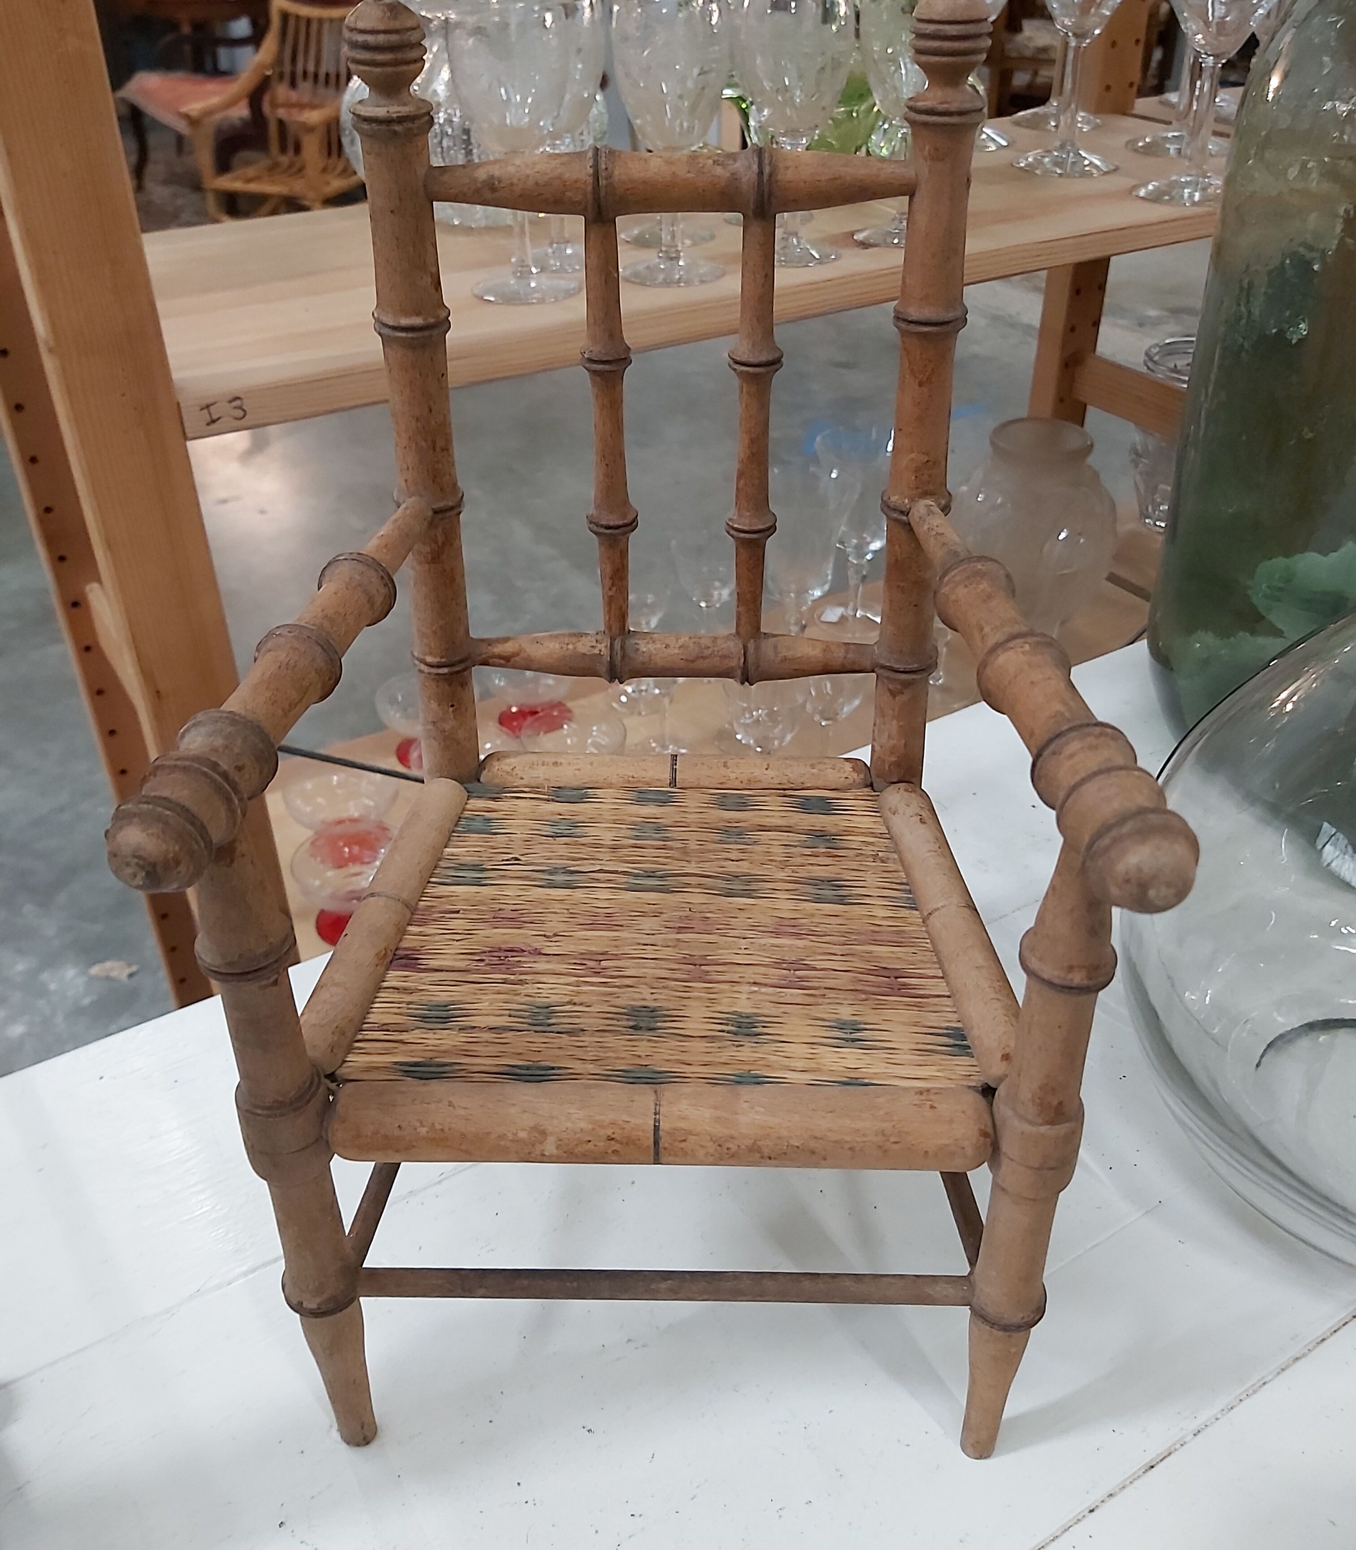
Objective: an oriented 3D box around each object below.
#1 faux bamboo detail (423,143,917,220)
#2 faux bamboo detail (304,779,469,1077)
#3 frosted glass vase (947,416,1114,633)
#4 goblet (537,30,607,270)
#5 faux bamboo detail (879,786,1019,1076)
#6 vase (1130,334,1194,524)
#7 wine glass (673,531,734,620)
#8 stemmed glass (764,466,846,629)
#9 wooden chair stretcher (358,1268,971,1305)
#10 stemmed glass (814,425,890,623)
[{"bbox_3d":[-0.003,-0.190,0.434,0.160,0.021,0.021,0,34,1],"label":"faux bamboo detail"},{"bbox_3d":[-0.090,0.046,0.434,0.018,0.016,0.135,3,34,5],"label":"faux bamboo detail"},{"bbox_3d":[0.284,-0.189,1.111,0.146,0.187,0.146,-1,34,0],"label":"frosted glass vase"},{"bbox_3d":[-0.063,-0.325,0.686,0.056,0.126,0.056,-20,38,-26],"label":"goblet"},{"bbox_3d":[0.089,0.045,0.452,0.018,0.018,0.146,-2,34,-2],"label":"faux bamboo detail"},{"bbox_3d":[0.516,-0.325,1.332,0.138,0.163,0.138,-20,38,-26],"label":"vase"},{"bbox_3d":[0.022,-0.139,1.099,0.053,0.110,0.053,-1,34,0],"label":"wine glass"},{"bbox_3d":[0.101,-0.175,1.119,0.066,0.160,0.066,-1,34,0],"label":"stemmed glass"},{"bbox_3d":[-0.004,0.161,0.426,0.194,0.009,0.009,0,34,1],"label":"wooden chair stretcher"},{"bbox_3d":[0.150,-0.201,1.141,0.064,0.160,0.064,-1,34,0],"label":"stemmed glass"}]

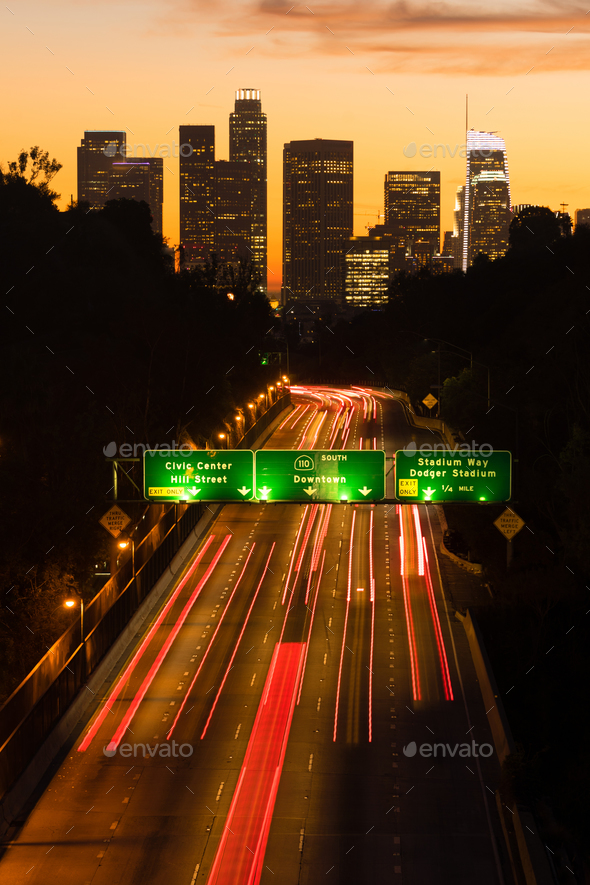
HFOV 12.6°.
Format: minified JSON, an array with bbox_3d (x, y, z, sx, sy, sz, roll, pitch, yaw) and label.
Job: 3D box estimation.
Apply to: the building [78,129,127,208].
[{"bbox_3d":[-222.086,-242.547,3080.000,50.000,229.000,45.000,0,3,2],"label":"building"}]

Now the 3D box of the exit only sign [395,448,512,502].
[{"bbox_3d":[10.203,2.146,172.700,7.570,3.280,0.200,0,3,2],"label":"exit only sign"}]

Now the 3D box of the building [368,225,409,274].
[{"bbox_3d":[92.969,-164.179,2650.000,37.000,102.000,29.000,0,3,2],"label":"building"}]

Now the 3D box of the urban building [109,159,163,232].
[{"bbox_3d":[-173.496,-221.229,2920.000,52.000,176.000,48.000,0,3,3],"label":"urban building"}]

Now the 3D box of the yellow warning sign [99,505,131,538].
[{"bbox_3d":[-10.975,4.848,164.000,2.030,2.060,0.060,0,3,2],"label":"yellow warning sign"}]

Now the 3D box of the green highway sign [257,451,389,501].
[{"bbox_3d":[1.645,2.129,172.900,8.490,3.280,0.200,0,3,2],"label":"green highway sign"}]

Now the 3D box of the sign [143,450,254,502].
[{"bbox_3d":[-6.198,2.131,173.000,7.170,3.280,0.200,0,3,2],"label":"sign"}]

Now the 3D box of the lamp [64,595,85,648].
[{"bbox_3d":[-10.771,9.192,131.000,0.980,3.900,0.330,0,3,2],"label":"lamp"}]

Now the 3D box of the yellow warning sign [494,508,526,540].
[{"bbox_3d":[13.843,5.263,172.600,2.030,2.030,0.080,0,3,2],"label":"yellow warning sign"}]

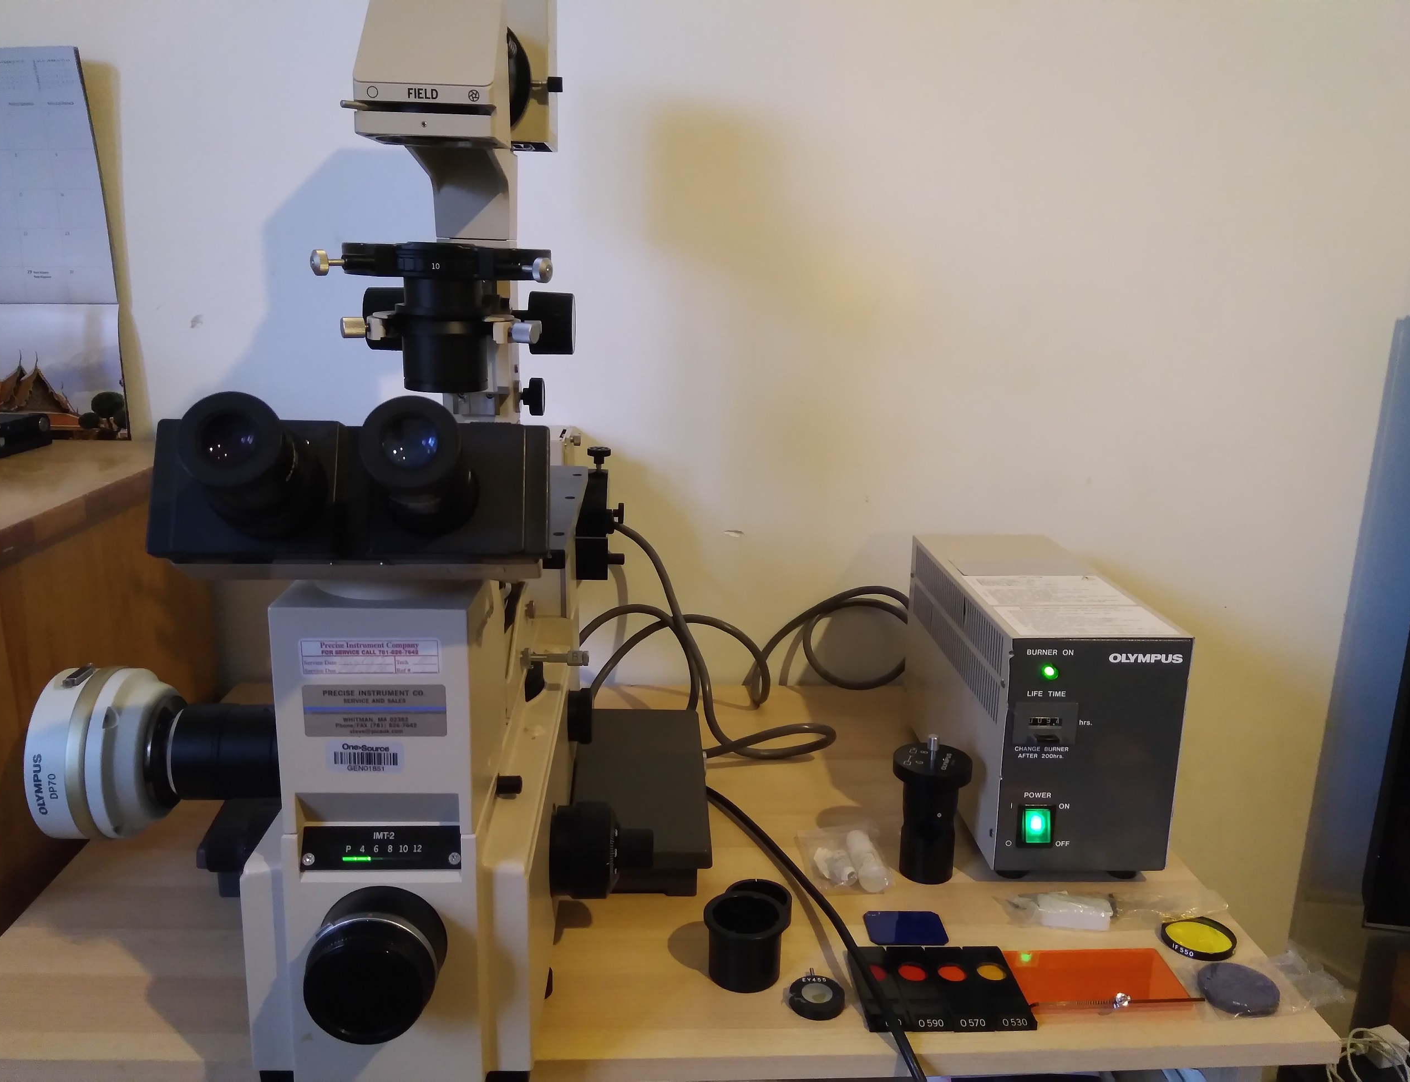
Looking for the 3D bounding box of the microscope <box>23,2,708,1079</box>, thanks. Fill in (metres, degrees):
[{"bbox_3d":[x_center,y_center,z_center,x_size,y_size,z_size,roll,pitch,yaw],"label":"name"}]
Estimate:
[{"bbox_3d":[-0.191,-0.074,0.734,0.396,0.640,0.575,0,14,-3],"label":"microscope"}]

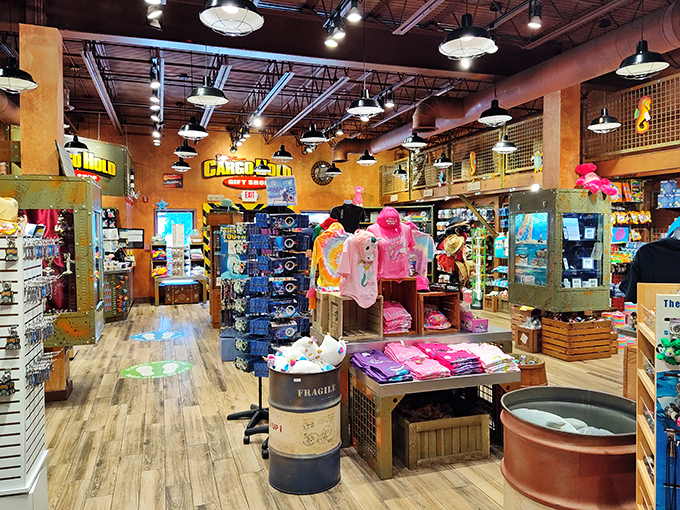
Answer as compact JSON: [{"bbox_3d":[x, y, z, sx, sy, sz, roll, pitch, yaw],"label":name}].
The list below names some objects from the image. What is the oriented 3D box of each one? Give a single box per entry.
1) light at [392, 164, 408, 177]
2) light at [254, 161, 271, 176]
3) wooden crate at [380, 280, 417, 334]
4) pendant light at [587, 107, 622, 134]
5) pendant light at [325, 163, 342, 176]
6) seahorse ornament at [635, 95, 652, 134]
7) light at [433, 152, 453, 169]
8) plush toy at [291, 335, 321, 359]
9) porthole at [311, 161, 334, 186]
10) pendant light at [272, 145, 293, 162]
[{"bbox_3d":[1.278,-1.797,11.279,0.360,0.270,0.360,0,2,0],"label":"light"},{"bbox_3d":[-1.511,-1.716,10.406,0.365,0.265,0.365,-1,3,-18],"label":"light"},{"bbox_3d":[0.422,0.403,4.301,0.325,0.452,0.300,-1,2,-19],"label":"wooden crate"},{"bbox_3d":[3.099,-1.570,6.212,0.365,0.285,0.365,-1,2,-19],"label":"pendant light"},{"bbox_3d":[-0.132,-1.752,10.788,0.365,0.285,0.365,0,2,0],"label":"pendant light"},{"bbox_3d":[3.487,-1.608,6.094,0.040,0.443,0.229,-1,3,-19],"label":"seahorse ornament"},{"bbox_3d":[1.875,-1.715,9.628,0.360,0.270,0.360,0,2,0],"label":"light"},{"bbox_3d":[-0.223,0.618,3.433,0.210,0.180,0.190,-1,2,-19],"label":"plush toy"},{"bbox_3d":[-0.410,-1.965,12.787,0.600,0.610,0.080,-1,3,-18],"label":"porthole"},{"bbox_3d":[-0.941,-1.661,8.721,0.360,0.270,0.360,-1,3,-19],"label":"pendant light"}]

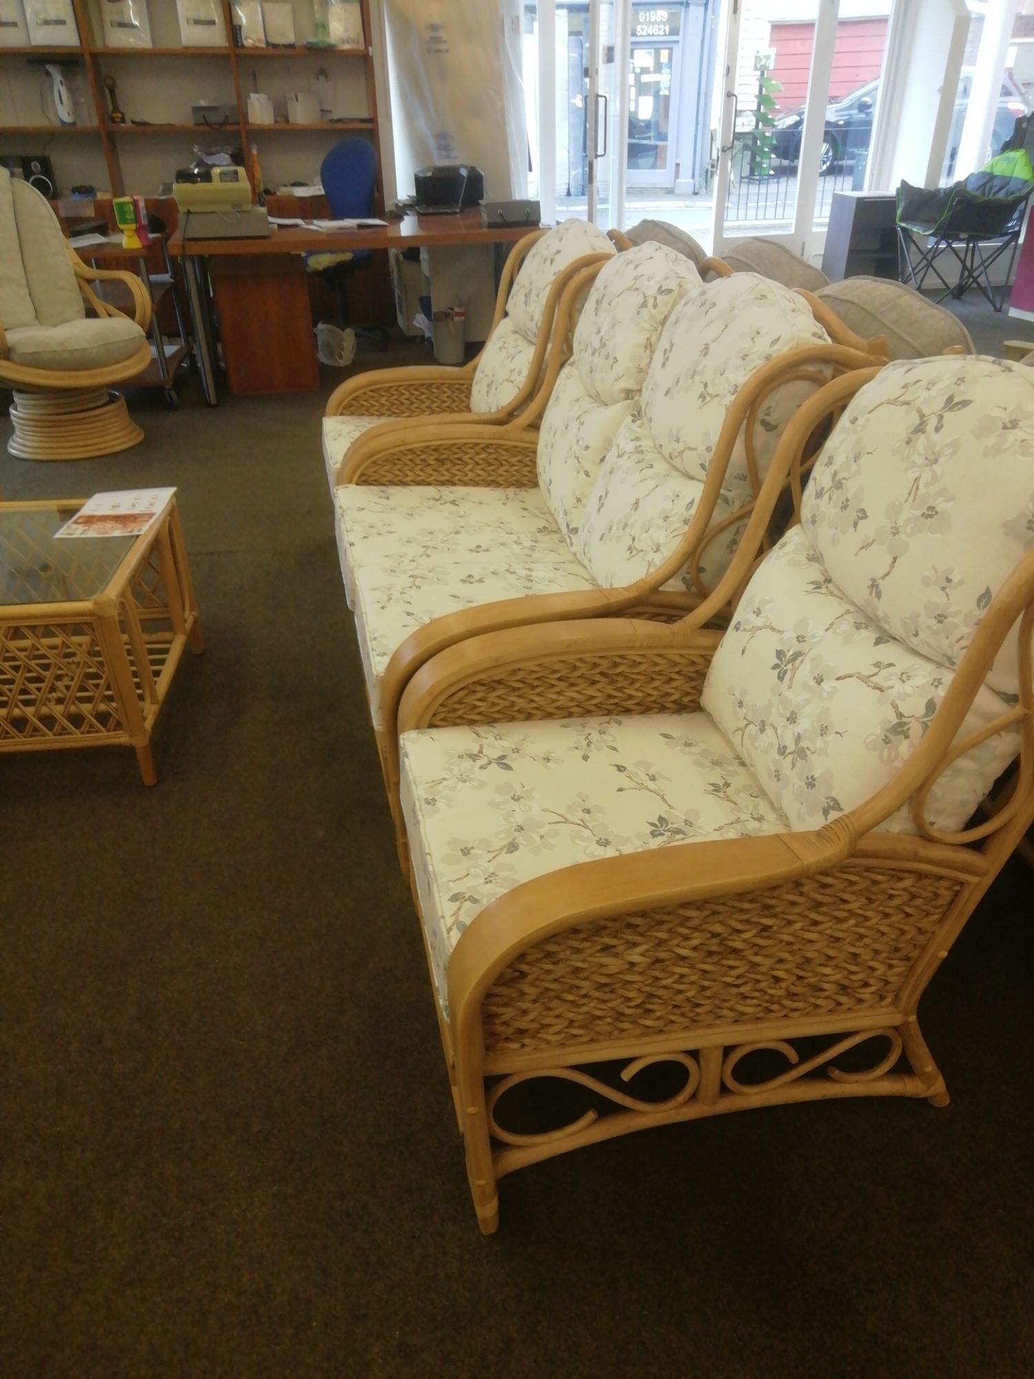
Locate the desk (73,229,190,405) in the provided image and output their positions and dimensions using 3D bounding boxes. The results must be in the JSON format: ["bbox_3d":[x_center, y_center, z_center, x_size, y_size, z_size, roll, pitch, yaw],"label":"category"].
[{"bbox_3d":[-2.082,-1.960,5.507,0.500,0.740,0.620,-5,31,-5],"label":"desk"}]

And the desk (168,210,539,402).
[{"bbox_3d":[-0.860,-2.167,5.792,1.820,0.750,0.950,-5,31,-5],"label":"desk"}]

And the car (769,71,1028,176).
[{"bbox_3d":[6.544,-10.020,18.252,4.300,1.500,1.800,1,31,4],"label":"car"}]

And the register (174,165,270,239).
[{"bbox_3d":[-1.528,-2.556,5.429,0.420,0.320,0.420,-5,31,-5],"label":"register"}]

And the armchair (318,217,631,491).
[{"bbox_3d":[-0.155,-0.857,3.203,0.910,1.070,0.685,-8,32,-11],"label":"armchair"}]

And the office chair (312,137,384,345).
[{"bbox_3d":[-1.079,-2.677,6.279,0.580,1.140,0.600,17,35,28],"label":"office chair"}]

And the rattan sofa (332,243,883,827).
[{"bbox_3d":[0.076,-0.397,2.428,0.910,1.100,1.209,-7,31,-10],"label":"rattan sofa"}]

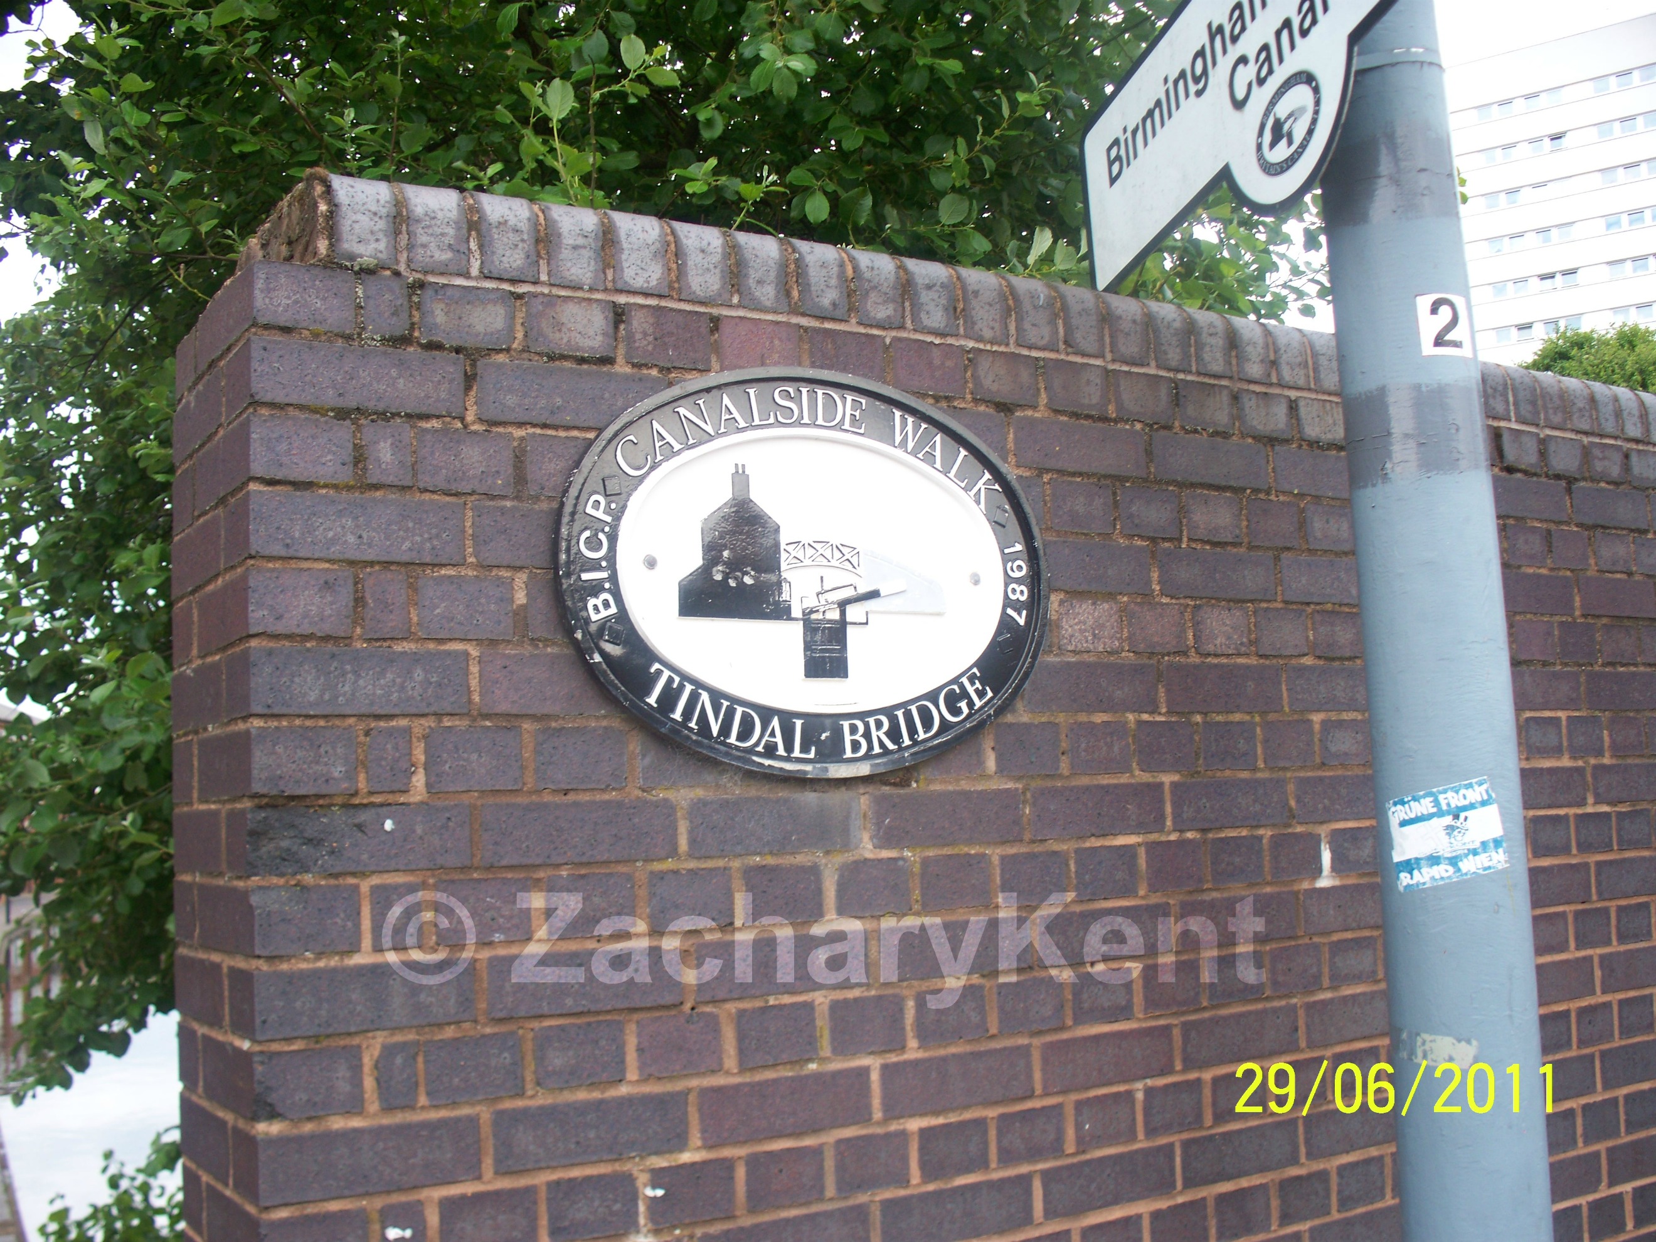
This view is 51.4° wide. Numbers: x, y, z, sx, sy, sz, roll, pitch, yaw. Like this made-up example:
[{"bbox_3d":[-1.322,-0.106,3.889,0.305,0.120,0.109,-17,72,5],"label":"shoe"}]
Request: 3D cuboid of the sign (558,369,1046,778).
[{"bbox_3d":[-0.007,-0.055,1.912,0.640,0.458,0.023,2,-7,-32],"label":"sign"}]

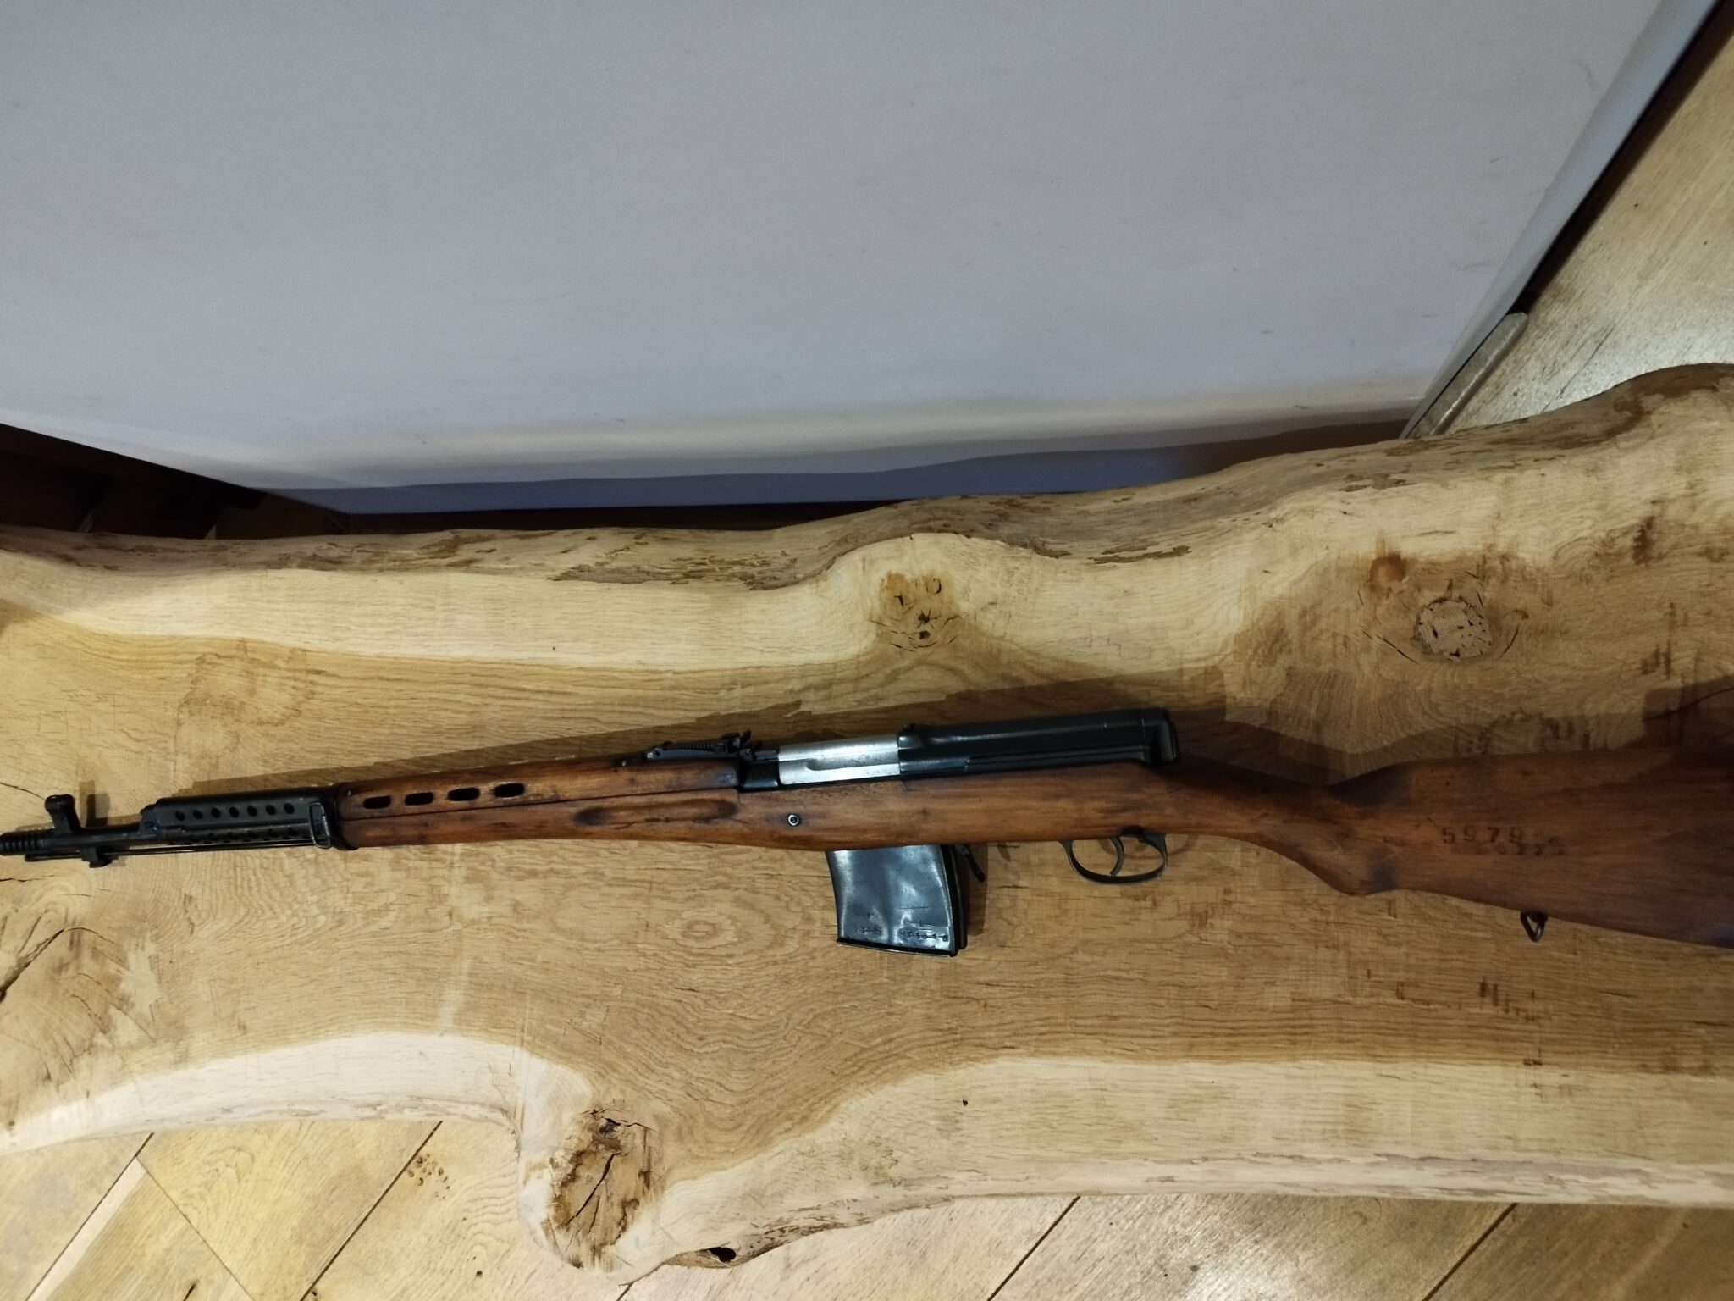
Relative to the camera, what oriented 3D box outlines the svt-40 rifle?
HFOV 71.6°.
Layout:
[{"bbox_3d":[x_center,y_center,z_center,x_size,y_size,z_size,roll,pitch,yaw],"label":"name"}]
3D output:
[{"bbox_3d":[-0.094,0.140,0.821,1.226,0.066,0.172,-6,93,14],"label":"svt-40 rifle"}]

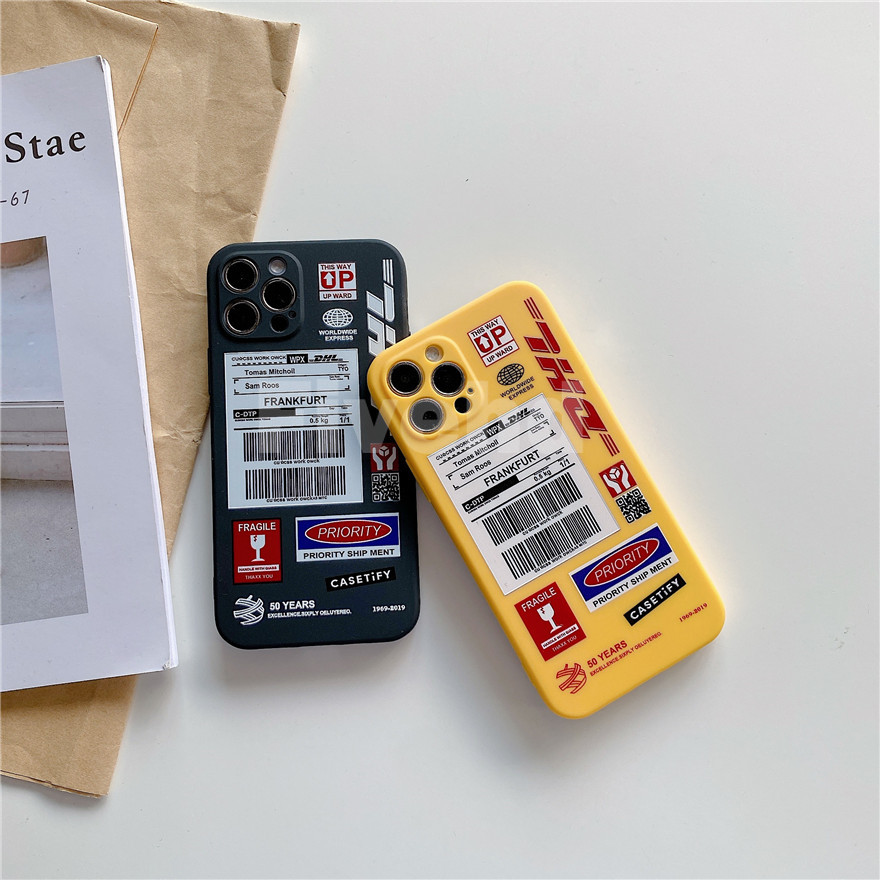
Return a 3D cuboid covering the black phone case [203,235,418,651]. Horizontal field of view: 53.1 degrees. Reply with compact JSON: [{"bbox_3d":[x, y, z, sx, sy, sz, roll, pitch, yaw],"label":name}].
[{"bbox_3d":[-0.047,0.000,0.328,0.075,0.011,0.150,-2,85,-4],"label":"black phone case"}]

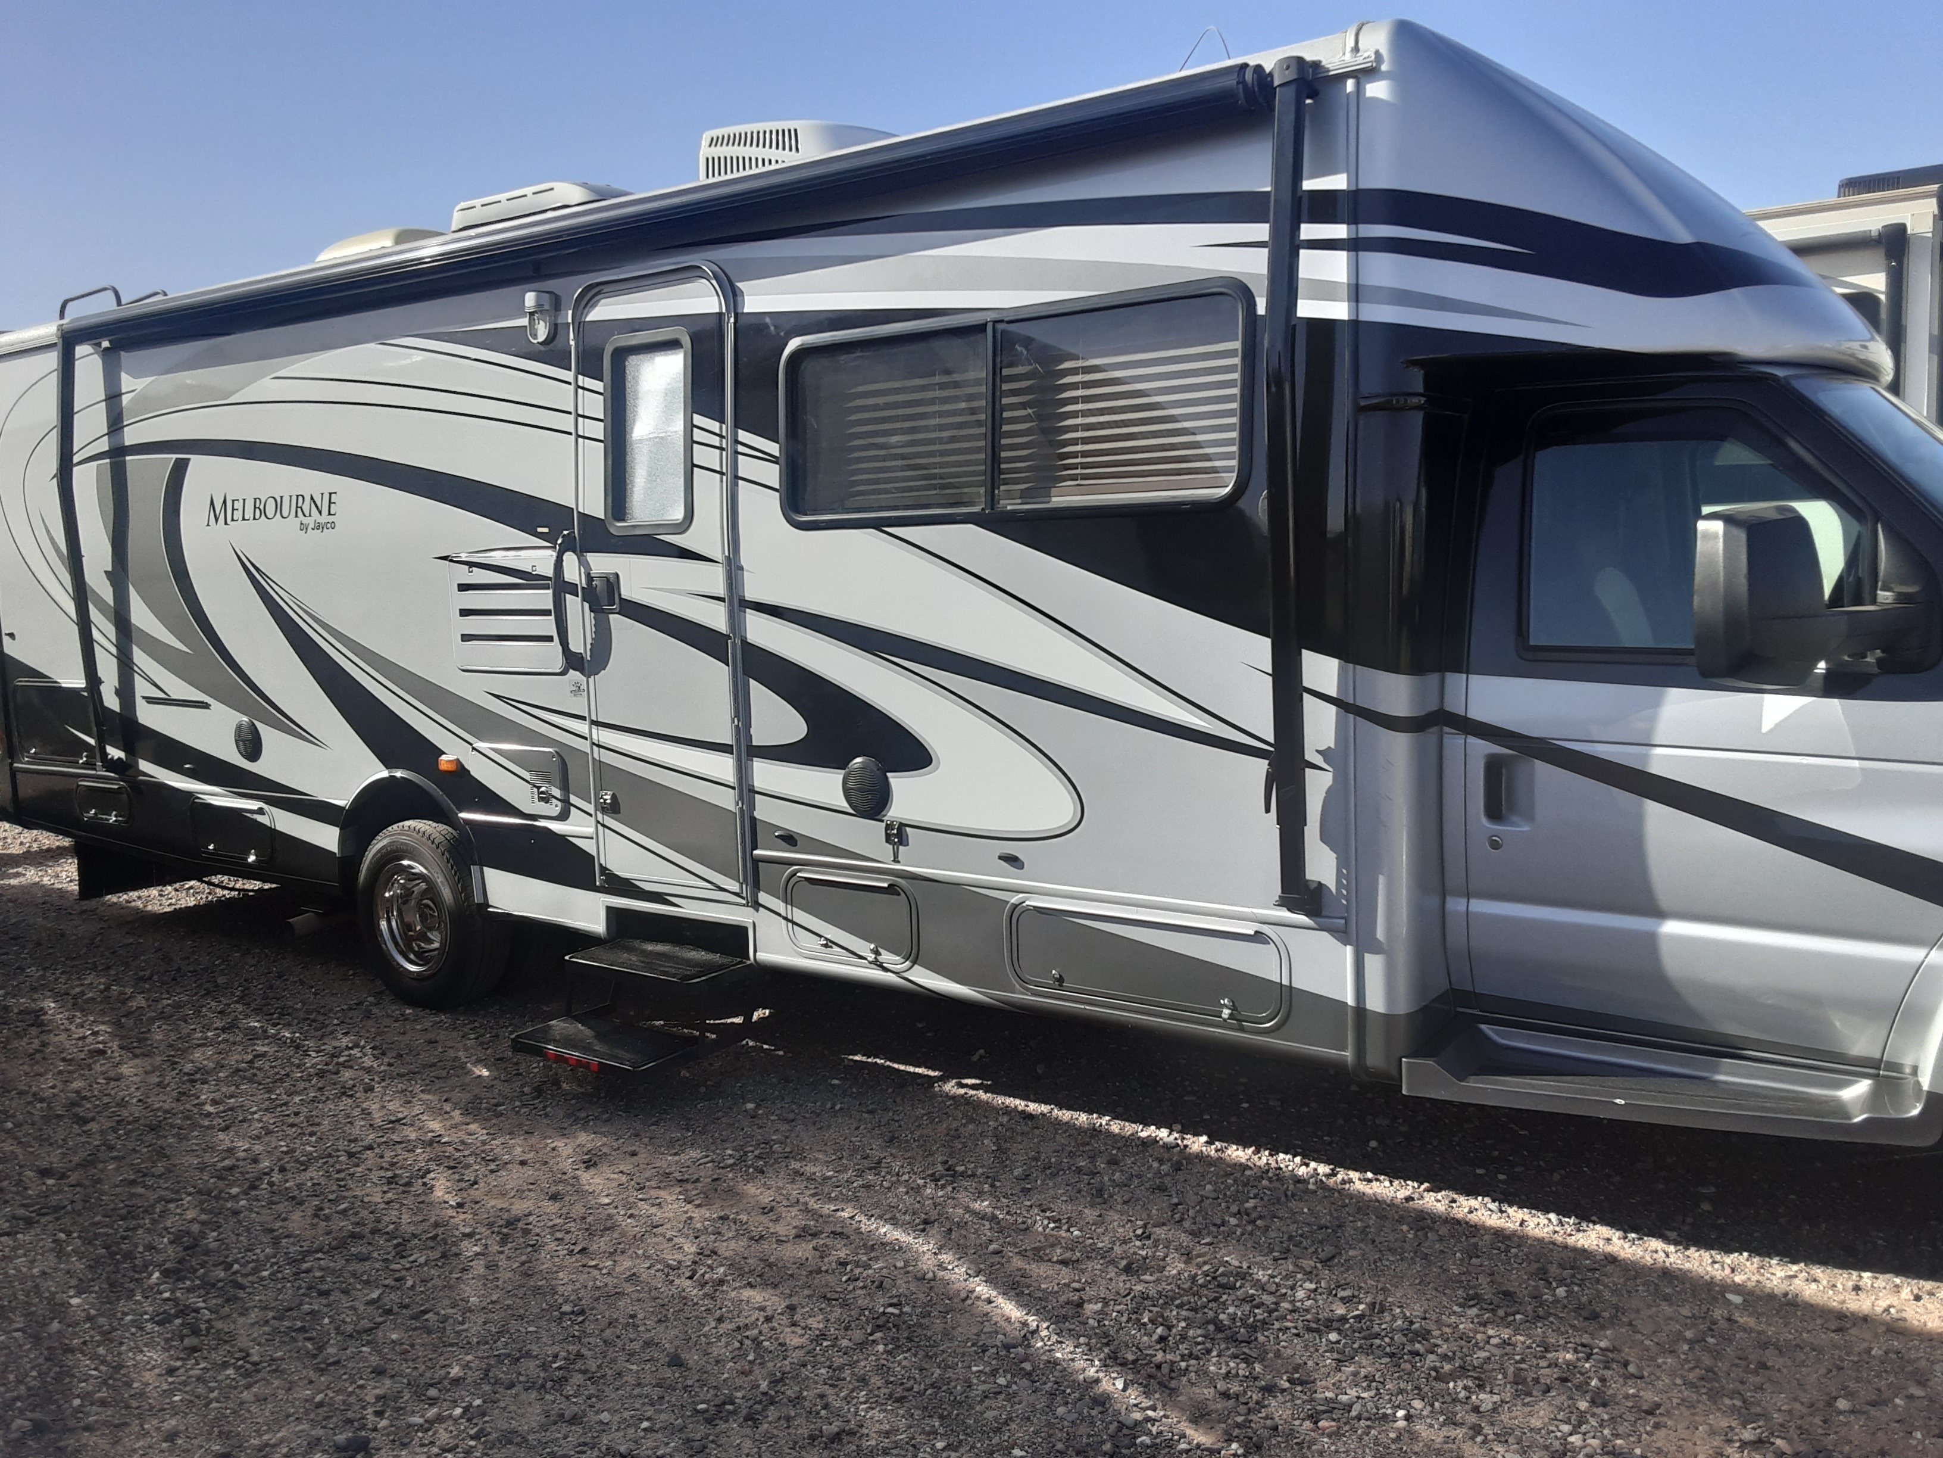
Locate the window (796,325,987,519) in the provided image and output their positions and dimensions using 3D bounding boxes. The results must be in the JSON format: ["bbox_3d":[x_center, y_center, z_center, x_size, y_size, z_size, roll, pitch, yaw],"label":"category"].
[{"bbox_3d":[-0.238,-0.886,4.559,0.719,0.532,0.040,3,7,35],"label":"window"}]

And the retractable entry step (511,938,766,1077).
[{"bbox_3d":[-1.065,0.884,5.004,0.637,0.268,0.568,3,7,35],"label":"retractable entry step"}]

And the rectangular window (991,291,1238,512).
[{"bbox_3d":[0.385,-0.840,4.119,0.737,0.520,0.040,3,7,35],"label":"rectangular window"}]

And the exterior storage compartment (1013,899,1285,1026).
[{"bbox_3d":[0.453,0.598,4.170,0.855,0.294,0.040,3,7,35],"label":"exterior storage compartment"}]

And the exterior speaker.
[{"bbox_3d":[-0.299,0.170,4.635,0.184,0.179,0.035,3,7,35],"label":"exterior speaker"}]

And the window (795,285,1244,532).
[{"bbox_3d":[0.071,-0.847,4.280,1.541,0.558,0.050,3,7,35],"label":"window"}]

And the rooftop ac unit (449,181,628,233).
[{"bbox_3d":[-1.542,-1.881,5.768,0.690,0.160,0.360,3,7,35],"label":"rooftop ac unit"}]

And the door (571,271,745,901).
[{"bbox_3d":[-0.993,-0.451,5.086,0.720,2.008,0.050,3,7,35],"label":"door"}]

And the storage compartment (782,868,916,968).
[{"bbox_3d":[-0.360,0.557,4.745,0.531,0.269,0.040,3,7,35],"label":"storage compartment"}]

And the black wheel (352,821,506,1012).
[{"bbox_3d":[-2.117,0.720,6.212,0.740,0.735,0.225,3,7,35],"label":"black wheel"}]

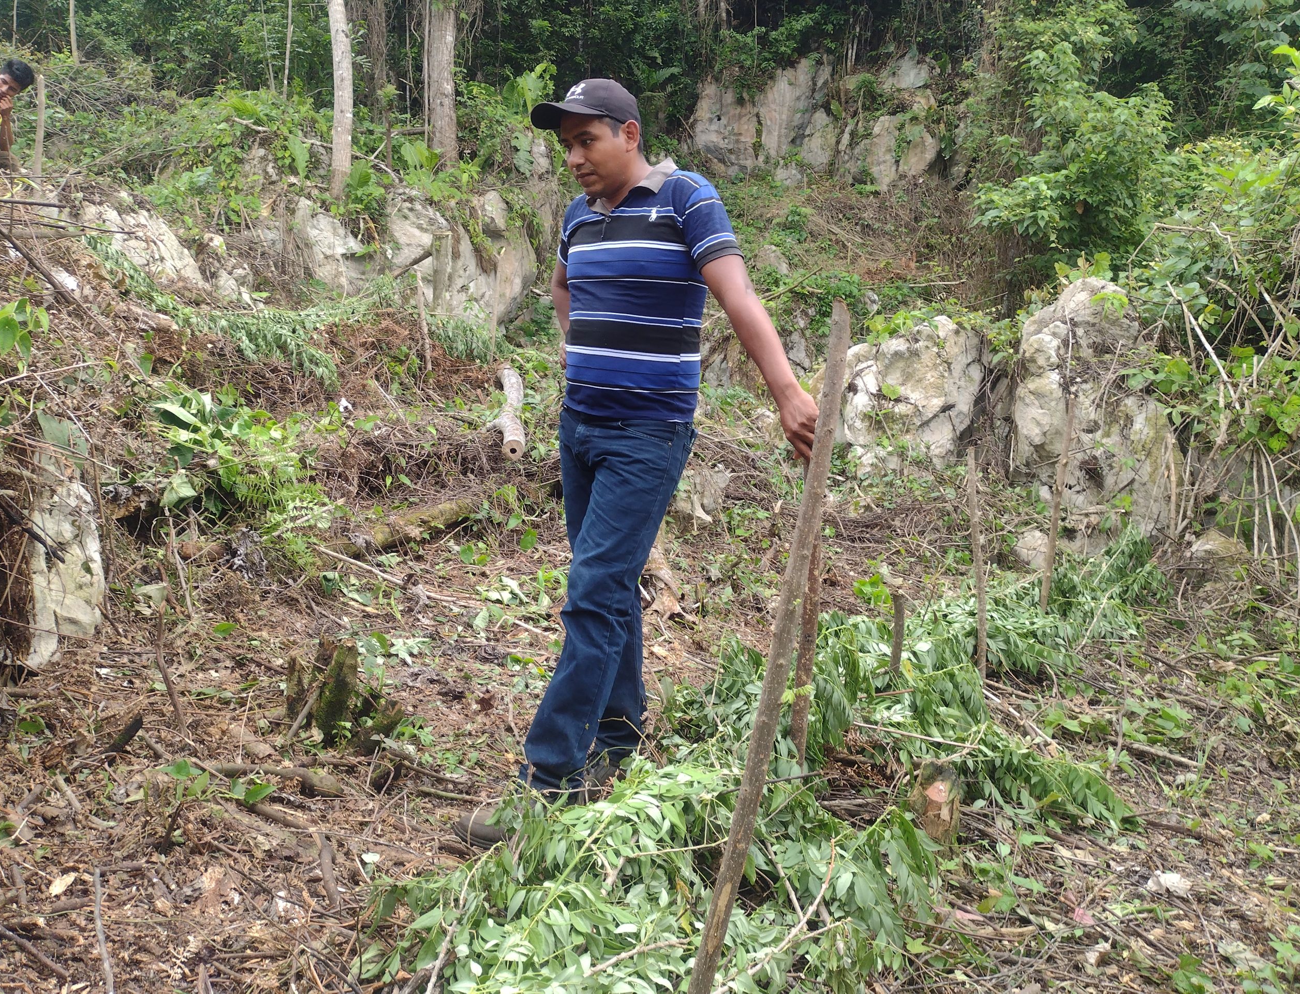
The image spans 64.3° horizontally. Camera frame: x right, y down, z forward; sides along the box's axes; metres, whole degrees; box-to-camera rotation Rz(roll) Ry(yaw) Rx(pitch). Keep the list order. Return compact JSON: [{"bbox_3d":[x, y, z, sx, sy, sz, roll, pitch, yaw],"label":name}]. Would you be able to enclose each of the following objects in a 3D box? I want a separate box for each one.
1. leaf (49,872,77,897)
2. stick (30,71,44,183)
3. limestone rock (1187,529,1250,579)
[{"bbox_3d":[-1.157,0.752,2.038,0.042,0.020,0.068,1,7,12],"label":"leaf"},{"bbox_3d":[-3.368,-2.024,5.700,0.045,0.620,0.045,5,7,-1],"label":"stick"},{"bbox_3d":[3.351,0.339,6.100,0.350,0.260,0.280,4,8,29],"label":"limestone rock"}]

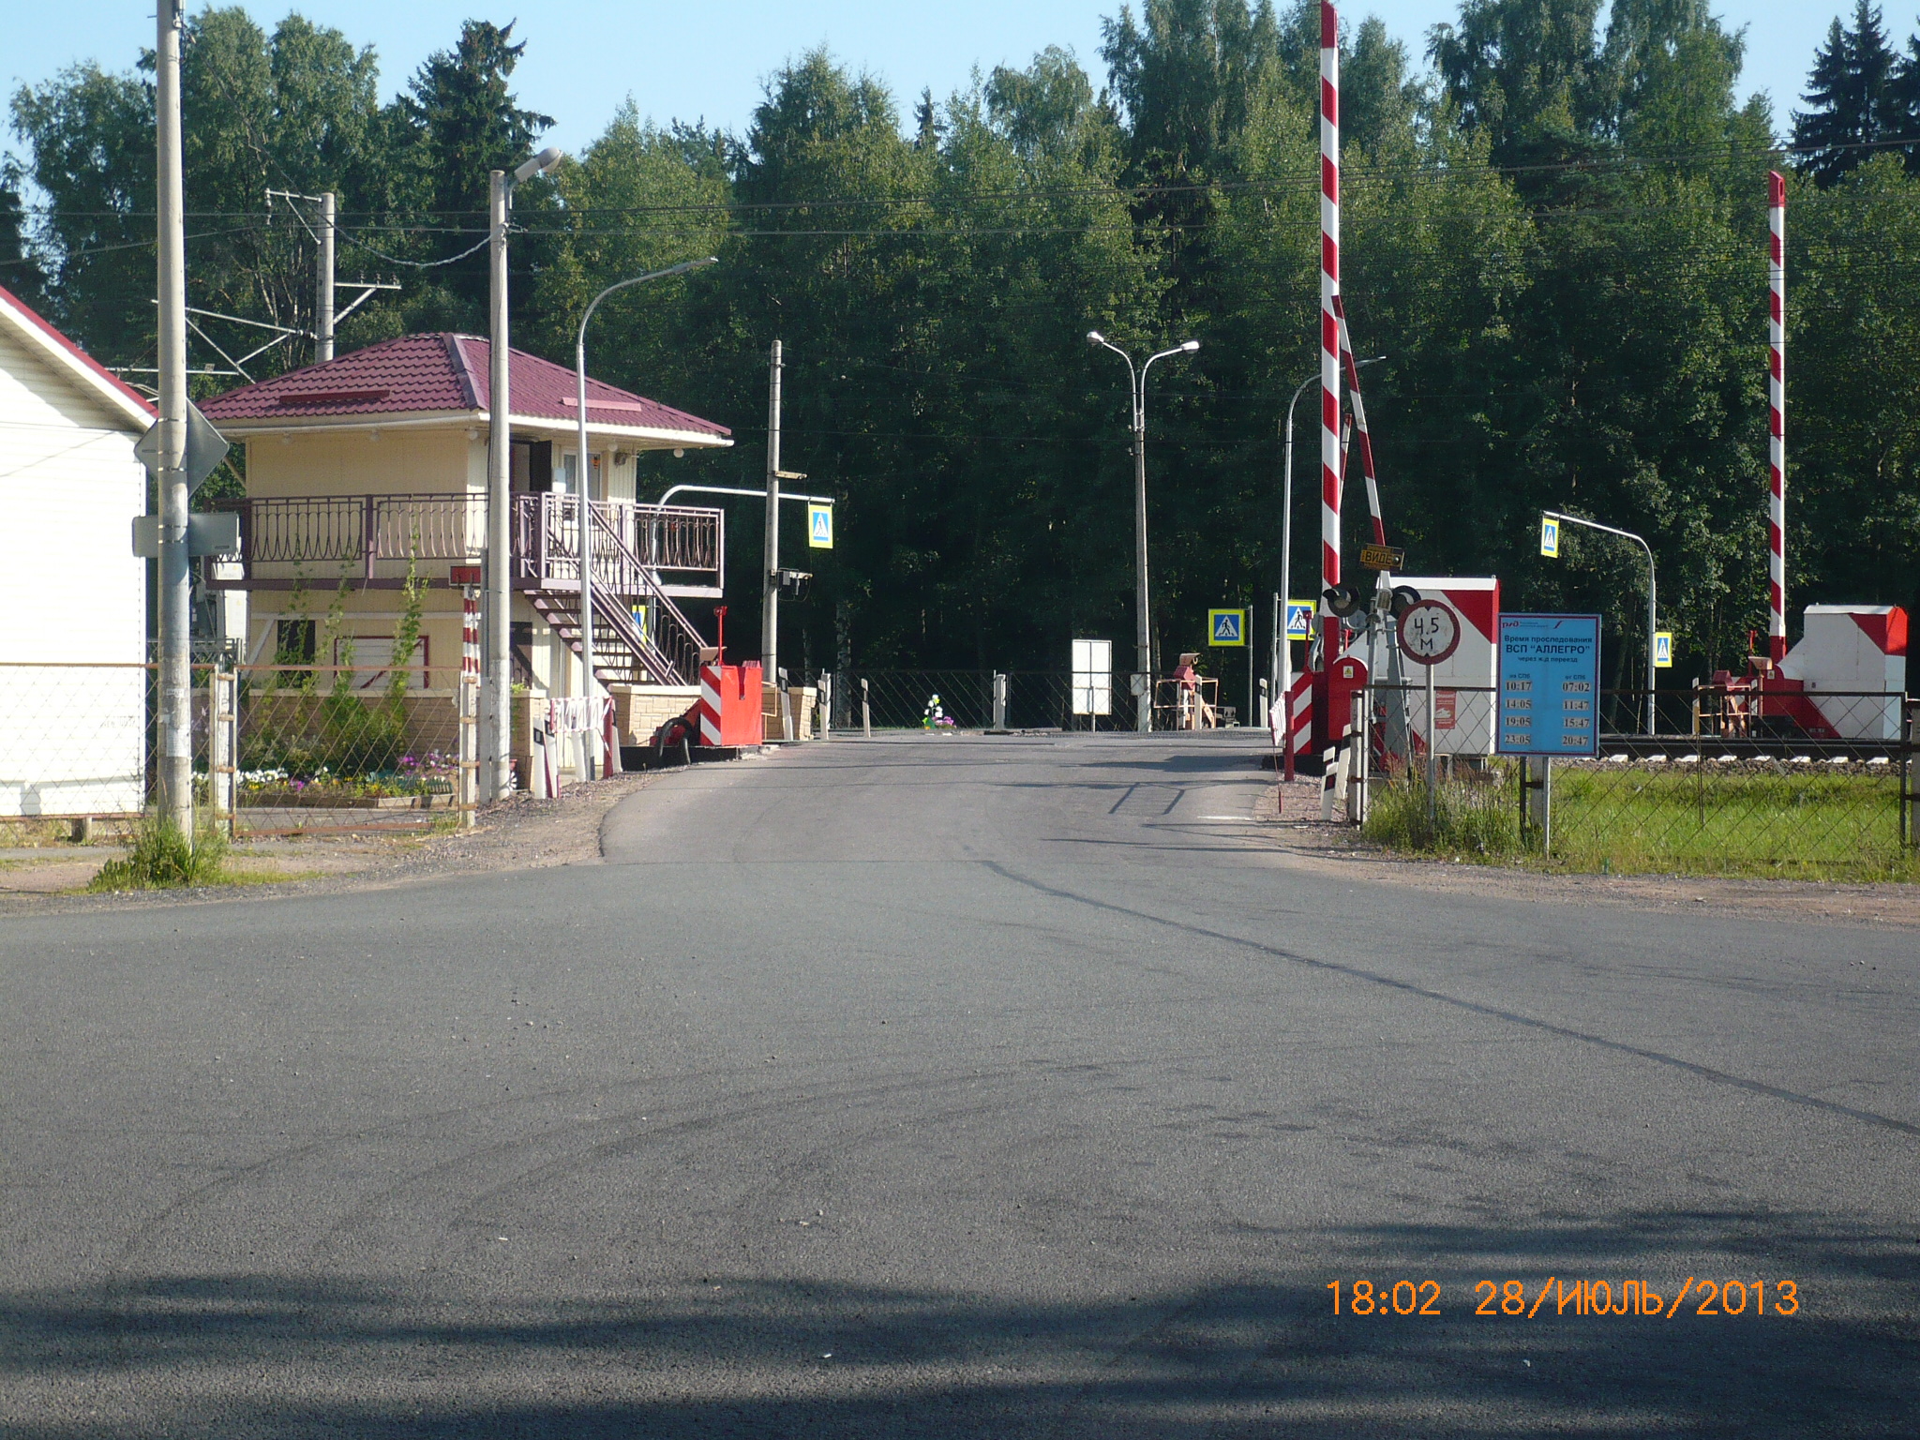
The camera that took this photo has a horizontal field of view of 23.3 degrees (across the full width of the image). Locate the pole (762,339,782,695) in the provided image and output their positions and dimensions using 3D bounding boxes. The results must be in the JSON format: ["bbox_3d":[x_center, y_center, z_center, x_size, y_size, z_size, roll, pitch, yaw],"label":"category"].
[{"bbox_3d":[-3.360,-3.200,84.000,0.290,7.600,0.290,0,0,0],"label":"pole"}]

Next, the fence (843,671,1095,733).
[{"bbox_3d":[0.130,-0.370,104.000,5.660,1.500,0.120,0,0,7],"label":"fence"}]

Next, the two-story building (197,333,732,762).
[{"bbox_3d":[-7.000,-2.530,69.300,5.500,6.450,6.450,0,0,31],"label":"two-story building"}]

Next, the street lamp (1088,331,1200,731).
[{"bbox_3d":[4.340,-4.370,110.000,2.800,9.600,0.500,0,0,-18],"label":"street lamp"}]

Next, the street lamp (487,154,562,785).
[{"bbox_3d":[-4.860,-2.760,52.000,0.880,7.300,0.320,0,0,0],"label":"street lamp"}]

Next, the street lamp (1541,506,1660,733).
[{"bbox_3d":[15.800,-2.300,114.800,0.350,5.700,5.400,0,0,37],"label":"street lamp"}]

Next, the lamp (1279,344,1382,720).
[{"bbox_3d":[6.230,-2.980,78.500,1.780,6.350,0.300,0,0,-3],"label":"lamp"}]

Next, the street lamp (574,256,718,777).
[{"bbox_3d":[-3.840,-2.470,57.000,1.720,6.380,0.300,0,0,-5],"label":"street lamp"}]

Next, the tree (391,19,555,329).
[{"bbox_3d":[-15.100,-10.500,145.000,5.800,22.600,5.800,0,0,0],"label":"tree"}]

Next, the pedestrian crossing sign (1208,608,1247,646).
[{"bbox_3d":[6.600,-2.290,115.000,0.900,0.900,0.060,0,0,3],"label":"pedestrian crossing sign"}]

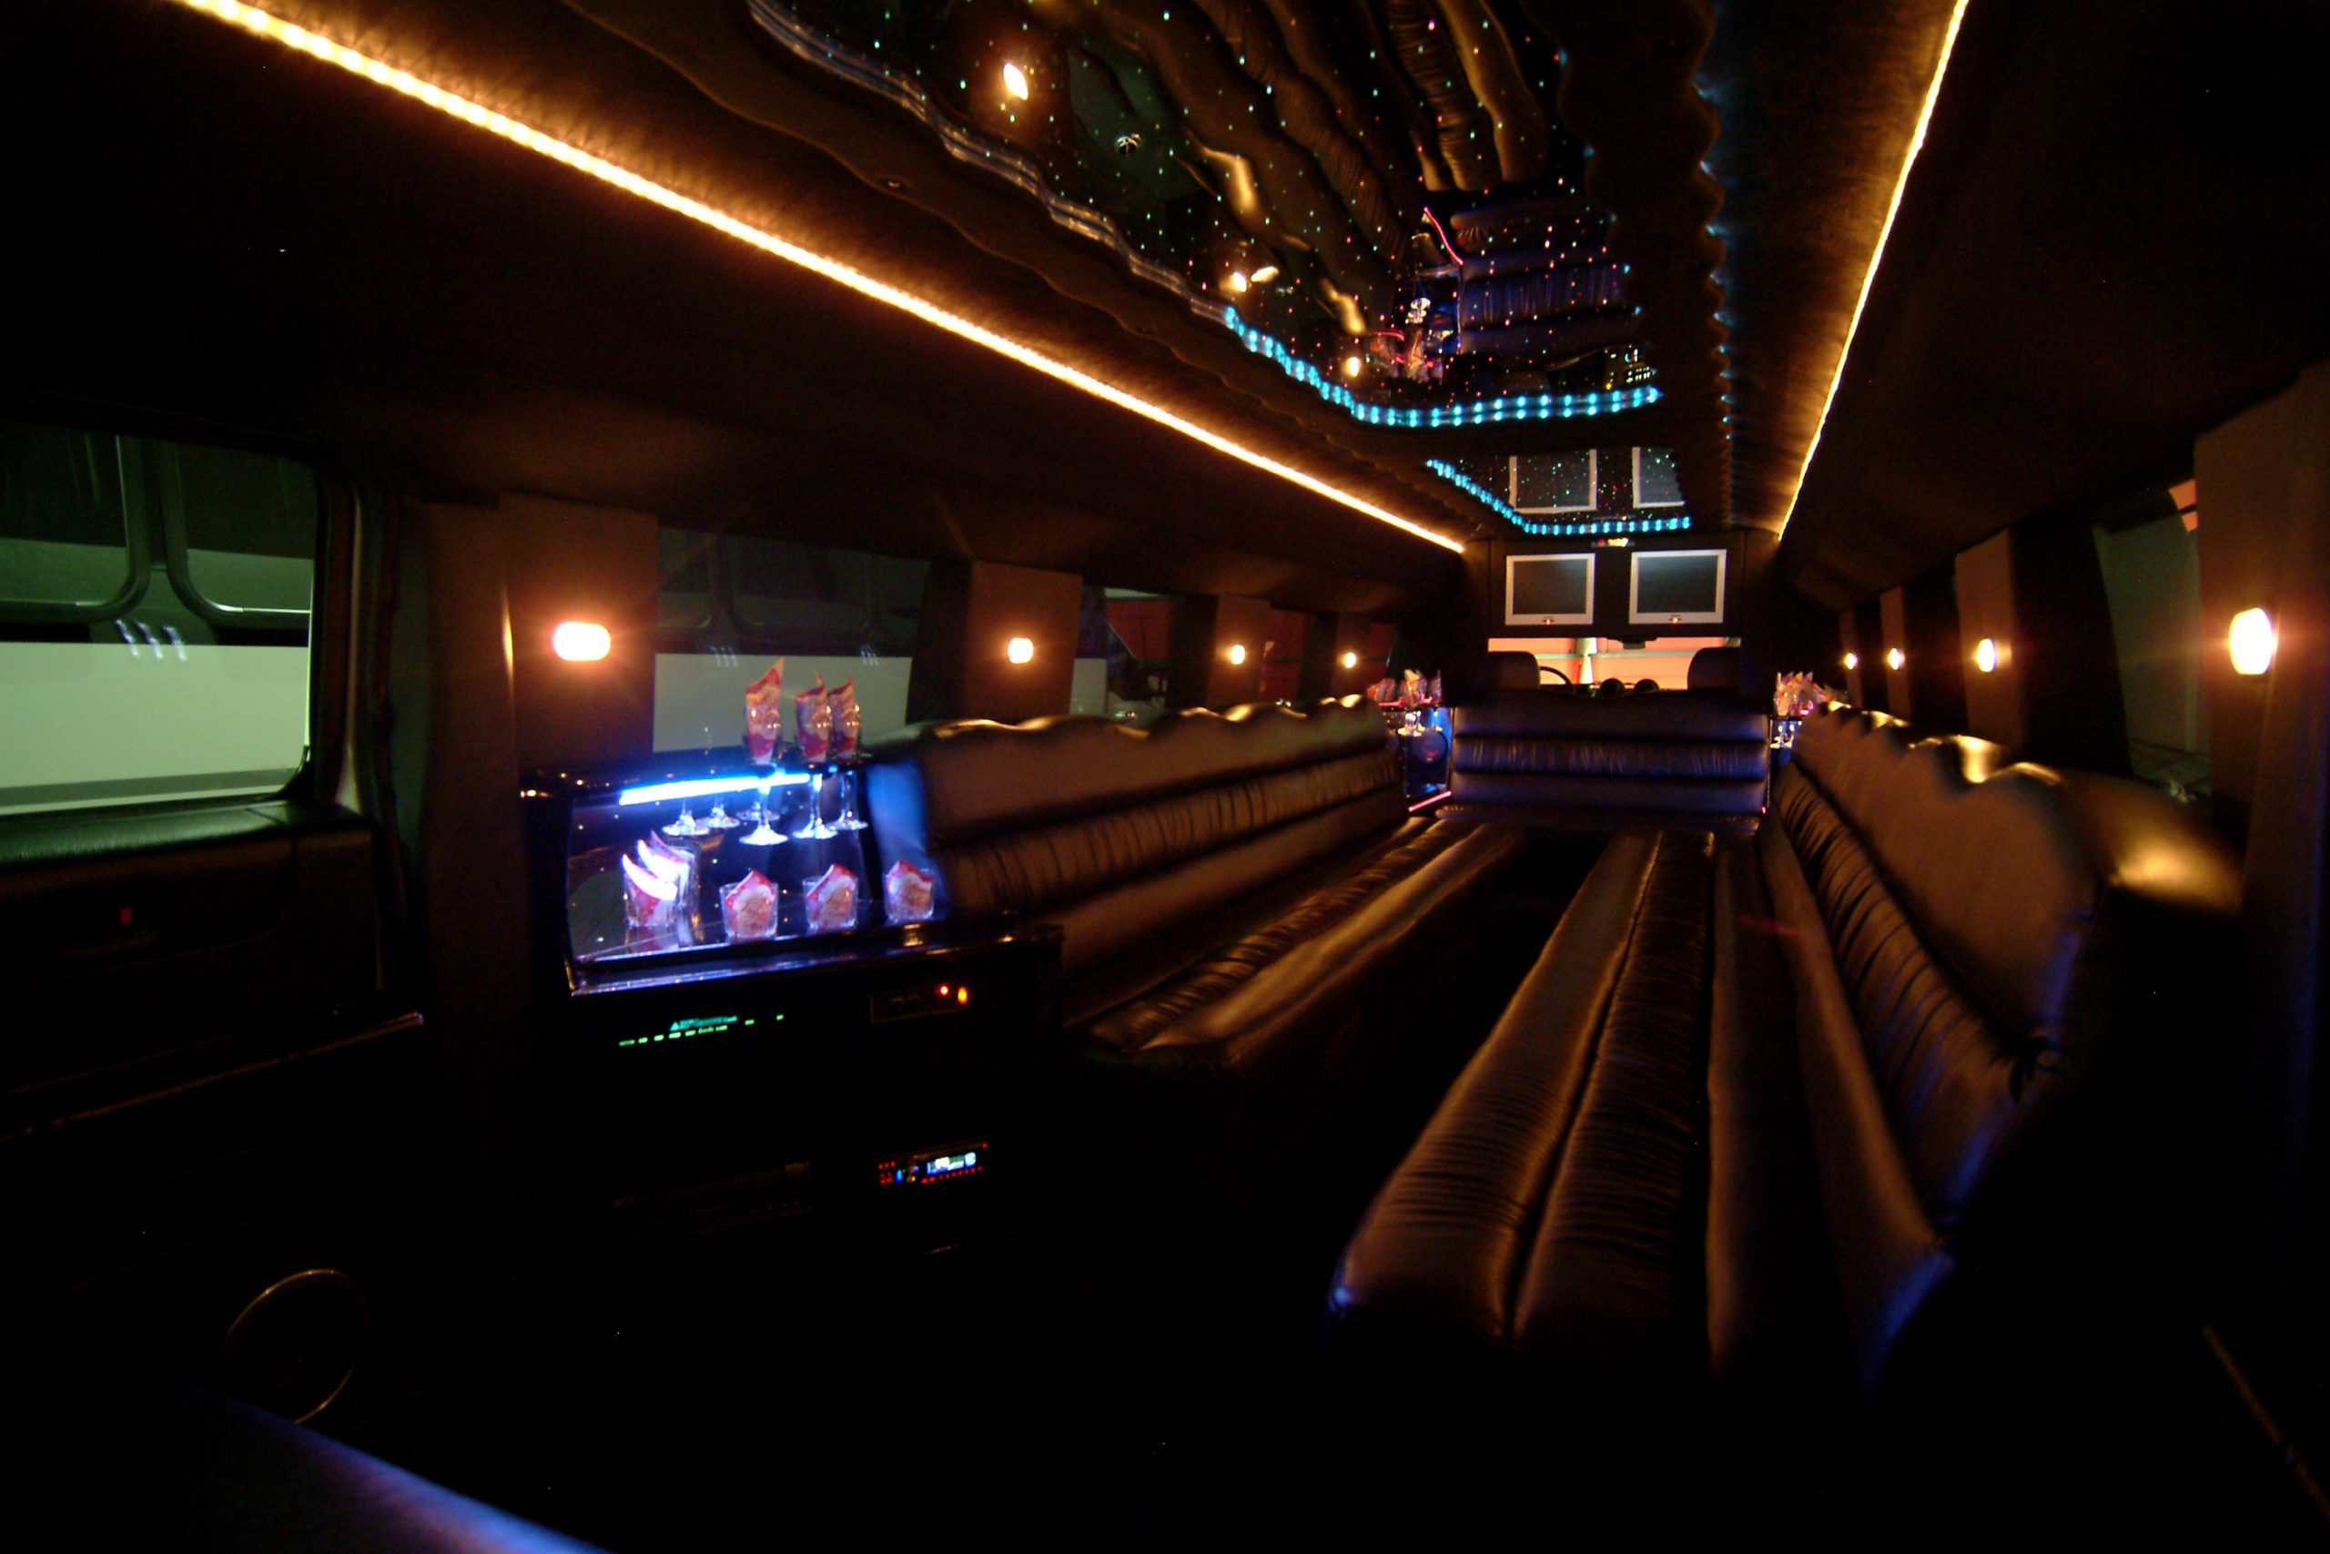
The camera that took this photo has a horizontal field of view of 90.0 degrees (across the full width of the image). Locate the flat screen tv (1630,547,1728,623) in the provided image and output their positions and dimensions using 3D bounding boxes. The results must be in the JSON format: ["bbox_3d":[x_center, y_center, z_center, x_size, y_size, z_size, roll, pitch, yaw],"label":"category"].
[{"bbox_3d":[2.203,-0.814,5.009,0.372,0.305,0.060,3,6,25],"label":"flat screen tv"}]

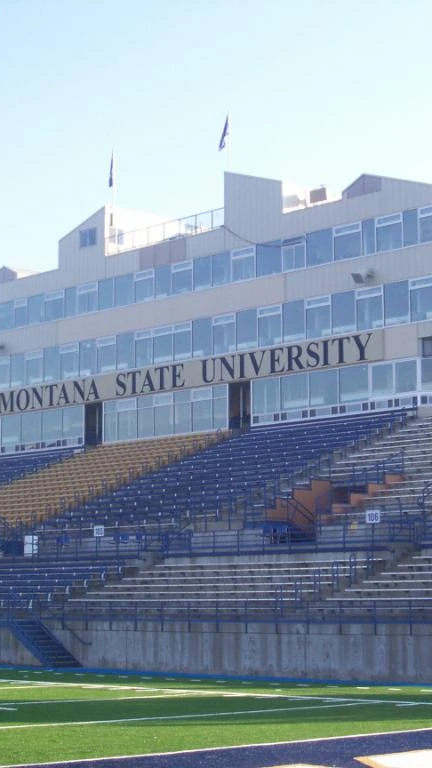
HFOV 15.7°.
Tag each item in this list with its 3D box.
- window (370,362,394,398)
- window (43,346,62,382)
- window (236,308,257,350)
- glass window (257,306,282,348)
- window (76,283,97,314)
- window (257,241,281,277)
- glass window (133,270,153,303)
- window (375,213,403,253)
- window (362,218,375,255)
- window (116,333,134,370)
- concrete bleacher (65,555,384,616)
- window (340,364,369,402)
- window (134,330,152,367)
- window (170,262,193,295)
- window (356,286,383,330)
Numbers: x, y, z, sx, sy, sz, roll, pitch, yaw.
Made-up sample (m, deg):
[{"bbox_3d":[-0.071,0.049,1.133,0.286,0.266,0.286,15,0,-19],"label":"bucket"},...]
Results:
[{"bbox_3d":[7.614,-0.144,71.842,0.150,1.440,1.460,7,-11,-44],"label":"window"},{"bbox_3d":[-9.328,-1.152,89.409,0.100,1.980,1.823,8,-11,-44],"label":"window"},{"bbox_3d":[1.571,-2.712,78.816,0.120,1.989,1.487,8,-11,-44],"label":"window"},{"bbox_3d":[2.656,-2.858,77.251,0.150,1.980,1.701,7,-10,-44],"label":"glass window"},{"bbox_3d":[-7.180,-4.774,88.065,0.120,1.716,1.859,8,-11,-44],"label":"window"},{"bbox_3d":[2.423,-5.702,71.439,0.100,1.531,1.600,8,-11,-44],"label":"window"},{"bbox_3d":[-3.866,-5.224,84.172,0.100,1.667,1.727,8,-11,-44],"label":"glass window"},{"bbox_3d":[7.996,-6.938,72.341,0.150,1.700,1.660,7,-11,-44],"label":"window"},{"bbox_3d":[7.116,-6.790,73.036,0.100,1.692,0.819,8,-11,-44],"label":"window"},{"bbox_3d":[-4.899,-1.759,85.094,0.150,1.970,1.490,7,-11,-44],"label":"window"},{"bbox_3d":[-0.092,5.966,45.583,4.400,1.800,9.600,8,-11,-44],"label":"concrete bleacher"},{"bbox_3d":[5.909,-0.006,67.006,0.100,1.459,1.681,8,-11,-44],"label":"window"},{"bbox_3d":[-3.845,-1.860,83.677,0.100,1.987,1.515,8,-11,-44],"label":"window"},{"bbox_3d":[-1.622,-5.132,75.580,0.100,1.554,1.528,8,-11,-44],"label":"window"},{"bbox_3d":[6.565,-3.214,66.767,0.100,1.786,1.480,8,-11,-44],"label":"window"}]

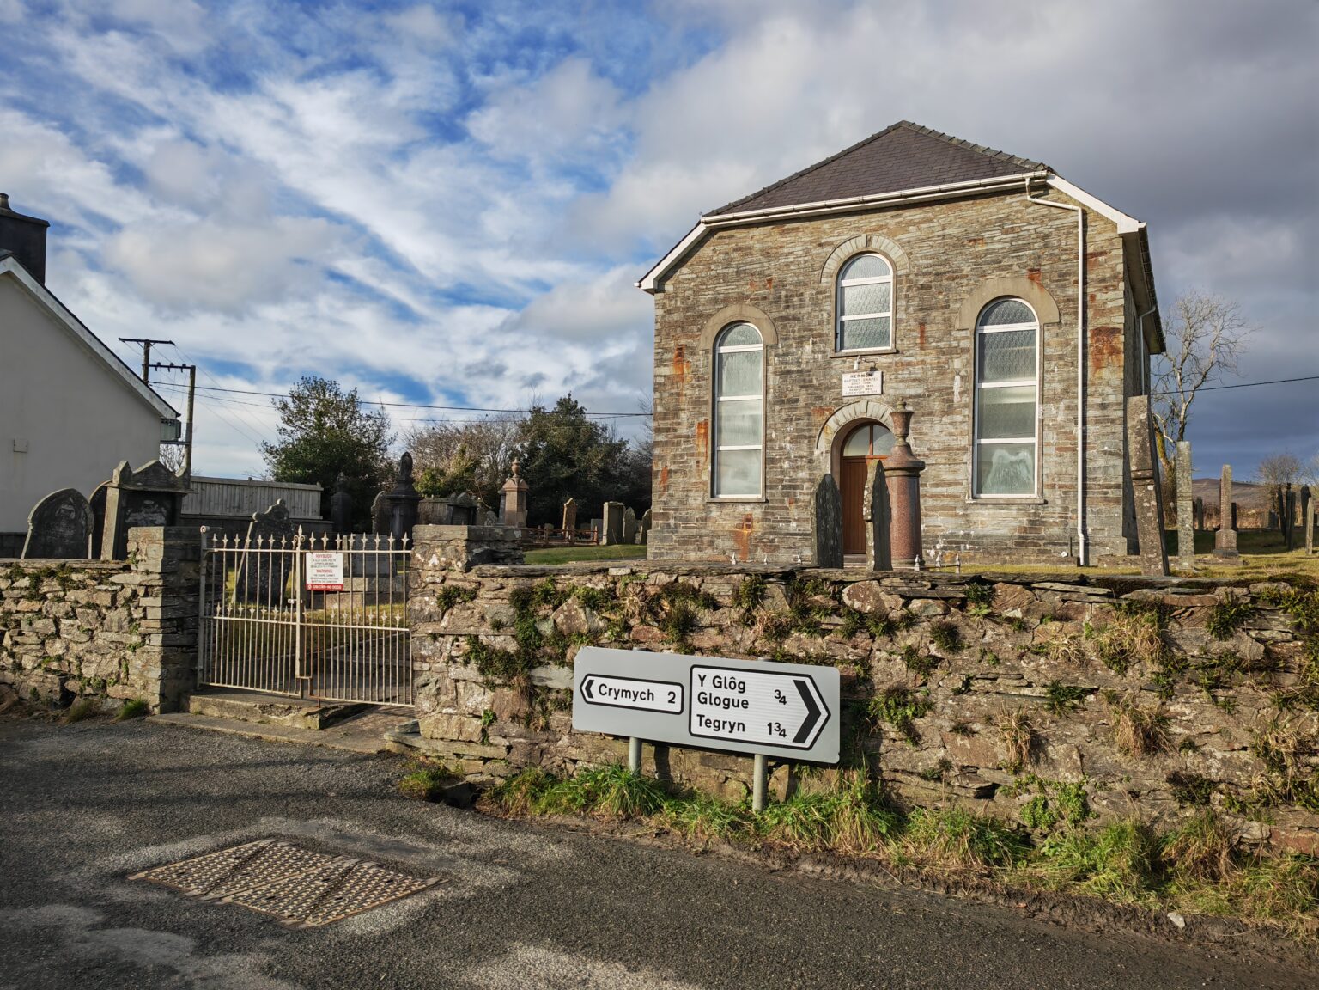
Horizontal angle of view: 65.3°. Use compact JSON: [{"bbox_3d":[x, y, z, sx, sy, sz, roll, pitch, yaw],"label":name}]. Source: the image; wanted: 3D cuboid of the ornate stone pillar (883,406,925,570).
[{"bbox_3d":[3.027,-0.108,12.700,0.550,2.130,0.550,0,-2,27],"label":"ornate stone pillar"}]

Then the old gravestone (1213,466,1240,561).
[{"bbox_3d":[10.311,0.309,18.700,0.420,1.700,0.650,0,-2,27],"label":"old gravestone"}]

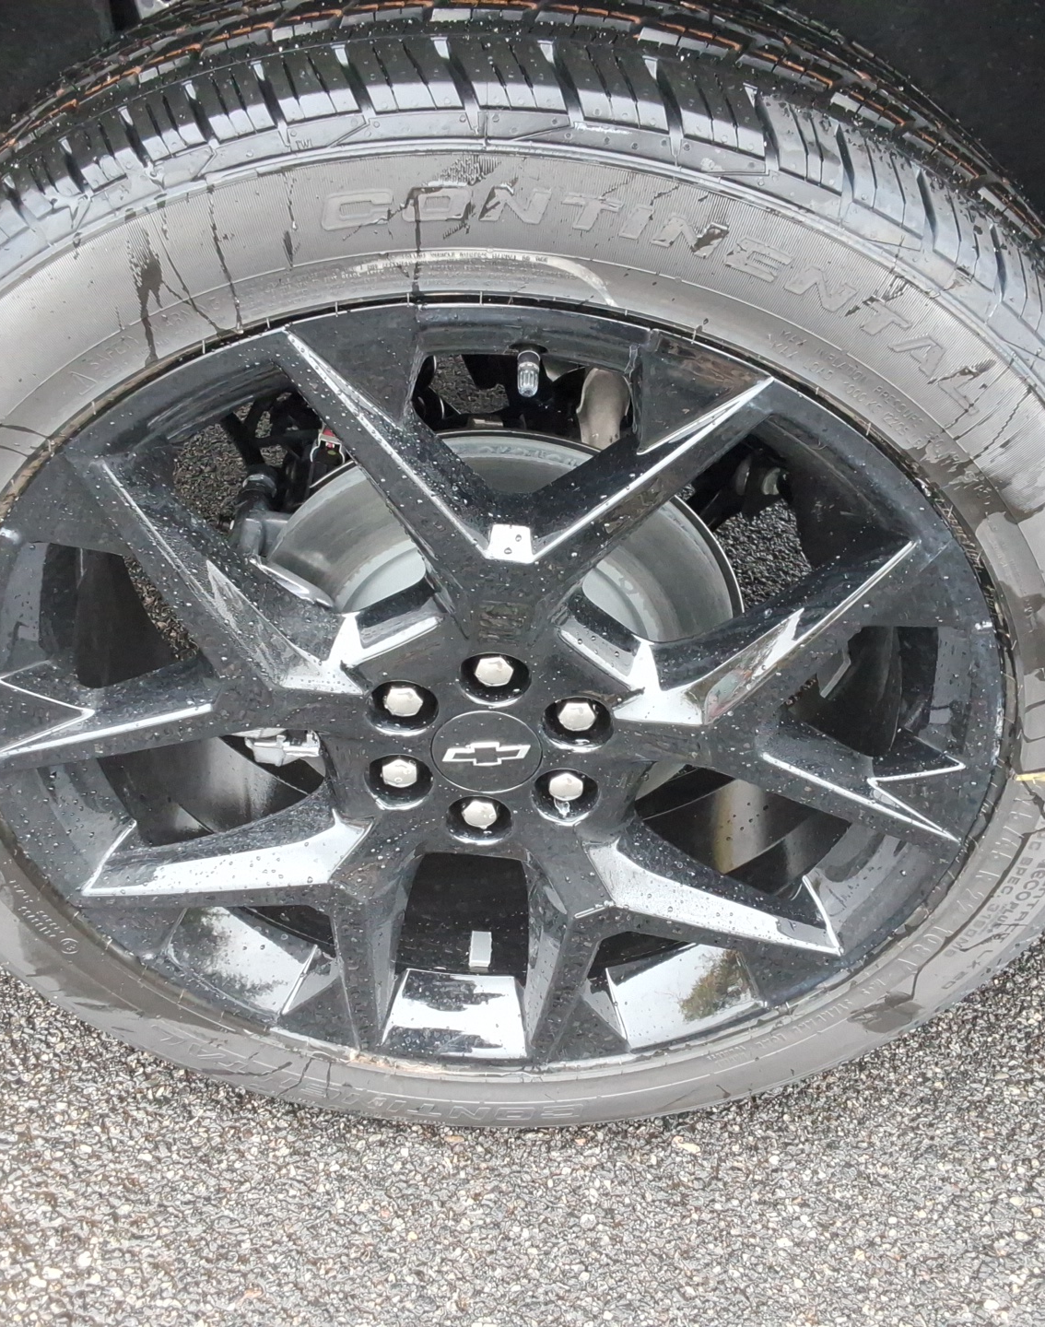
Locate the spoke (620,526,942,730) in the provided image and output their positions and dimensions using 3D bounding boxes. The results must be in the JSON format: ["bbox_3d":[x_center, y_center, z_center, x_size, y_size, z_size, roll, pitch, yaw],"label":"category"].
[{"bbox_3d":[0.134,-0.019,0.792,0.172,0.052,0.038,-31,34,24],"label":"spoke"}]

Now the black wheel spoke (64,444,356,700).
[{"bbox_3d":[-0.164,-0.058,0.776,0.045,0.172,0.045,-25,36,21],"label":"black wheel spoke"}]

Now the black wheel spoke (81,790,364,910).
[{"bbox_3d":[-0.196,0.129,0.937,0.181,0.042,0.045,-3,40,4],"label":"black wheel spoke"}]

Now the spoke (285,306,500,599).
[{"bbox_3d":[-0.058,-0.111,0.728,0.042,0.171,0.045,-26,35,22],"label":"spoke"}]

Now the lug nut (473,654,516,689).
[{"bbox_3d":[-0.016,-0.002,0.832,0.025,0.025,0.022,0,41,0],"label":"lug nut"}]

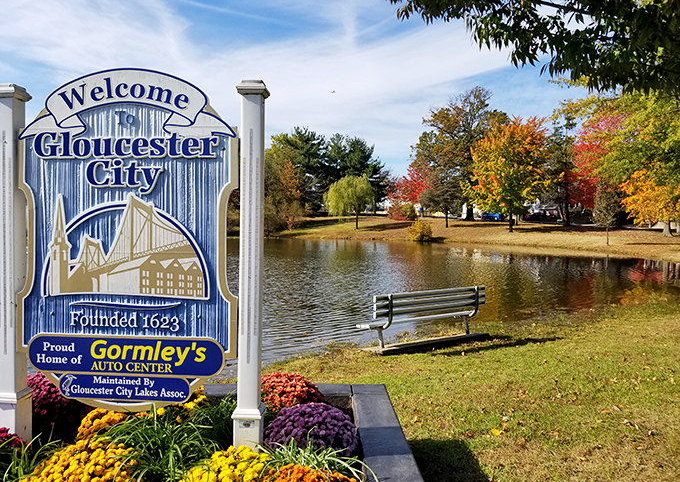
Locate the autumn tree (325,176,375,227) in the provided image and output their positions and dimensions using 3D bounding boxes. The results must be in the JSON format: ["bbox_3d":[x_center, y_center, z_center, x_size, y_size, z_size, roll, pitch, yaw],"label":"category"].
[{"bbox_3d":[1.508,-5.880,77.000,7.689,8.293,7.689,0,2,0],"label":"autumn tree"}]

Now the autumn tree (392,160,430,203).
[{"bbox_3d":[11.619,-8.672,86.000,6.904,9.767,6.904,0,2,0],"label":"autumn tree"}]

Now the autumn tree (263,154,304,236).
[{"bbox_3d":[-8.444,-6.755,75.000,6.462,11.895,6.462,0,2,0],"label":"autumn tree"}]

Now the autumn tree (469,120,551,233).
[{"bbox_3d":[21.905,-8.594,66.000,11.631,14.991,11.631,0,2,0],"label":"autumn tree"}]

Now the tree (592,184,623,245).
[{"bbox_3d":[23.571,-2.423,45.000,2.643,5.639,2.643,0,2,0],"label":"tree"}]

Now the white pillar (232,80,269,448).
[{"bbox_3d":[-0.587,0.202,3.330,0.190,2.470,0.190,0,2,5],"label":"white pillar"}]

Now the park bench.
[{"bbox_3d":[1.402,1.226,8.499,2.372,0.870,0.540,-1,3,-32],"label":"park bench"}]

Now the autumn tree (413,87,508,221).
[{"bbox_3d":[18.175,-13.326,78.000,15.120,20.542,14.364,0,2,0],"label":"autumn tree"}]

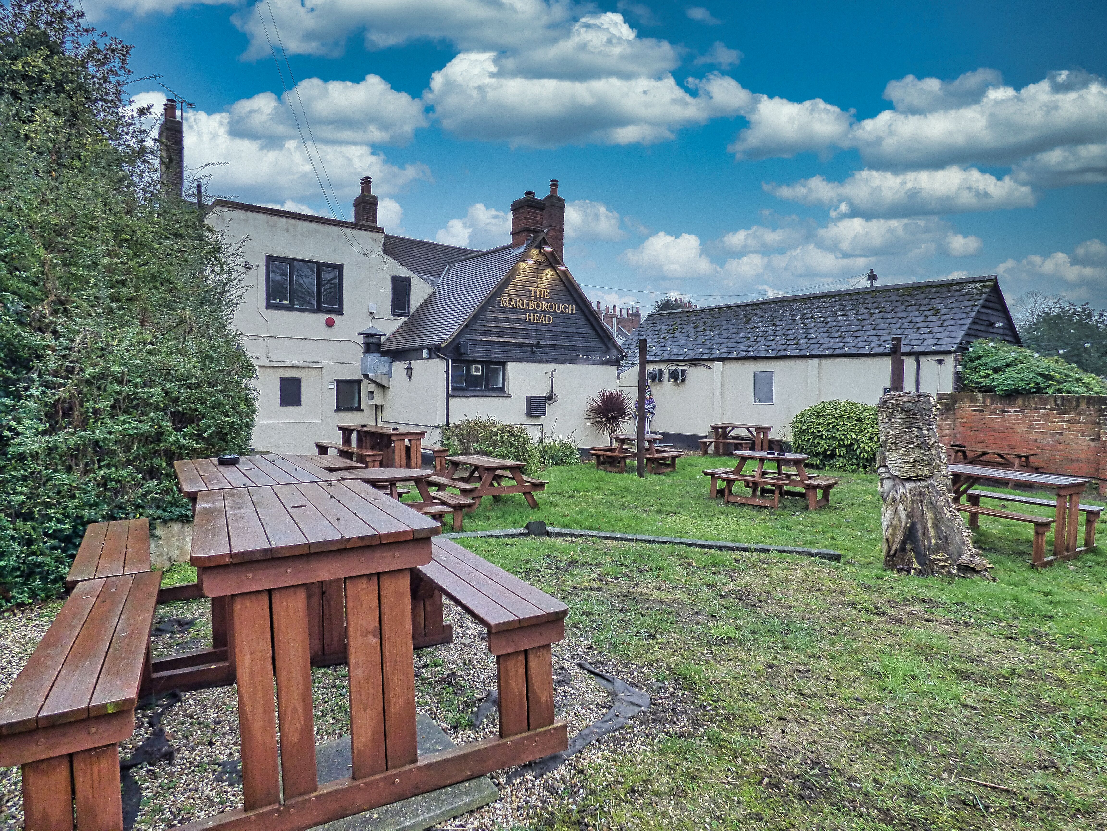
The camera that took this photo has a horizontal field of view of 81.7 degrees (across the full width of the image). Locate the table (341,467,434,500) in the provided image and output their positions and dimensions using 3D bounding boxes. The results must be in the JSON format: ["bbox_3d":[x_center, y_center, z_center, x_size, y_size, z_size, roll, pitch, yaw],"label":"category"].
[{"bbox_3d":[-1.992,1.057,7.710,1.830,0.730,1.830,-1,2,-29],"label":"table"}]

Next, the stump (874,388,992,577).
[{"bbox_3d":[3.570,0.610,6.100,0.800,1.640,0.900,-1,3,-30],"label":"stump"}]

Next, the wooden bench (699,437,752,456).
[{"bbox_3d":[4.235,0.848,15.830,0.300,0.450,1.400,-1,3,-33],"label":"wooden bench"}]

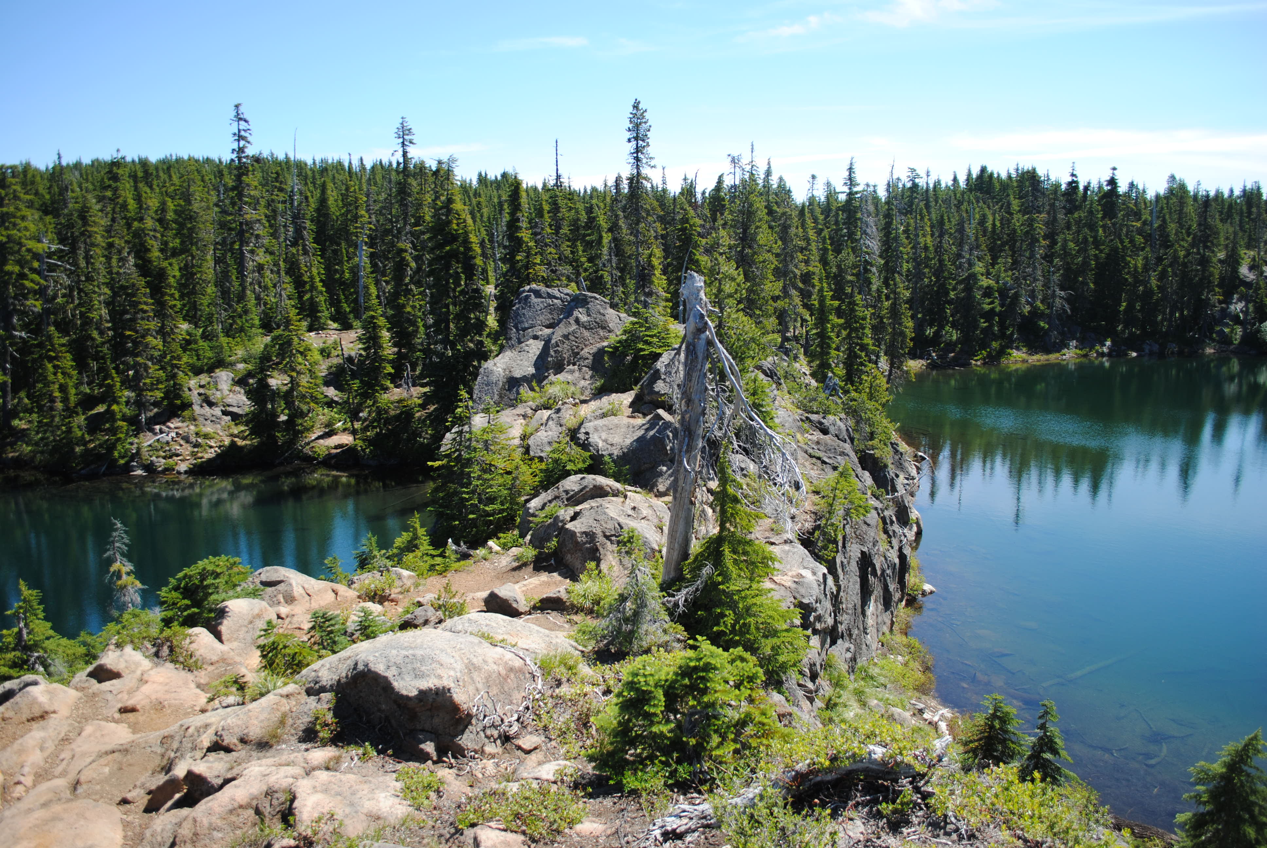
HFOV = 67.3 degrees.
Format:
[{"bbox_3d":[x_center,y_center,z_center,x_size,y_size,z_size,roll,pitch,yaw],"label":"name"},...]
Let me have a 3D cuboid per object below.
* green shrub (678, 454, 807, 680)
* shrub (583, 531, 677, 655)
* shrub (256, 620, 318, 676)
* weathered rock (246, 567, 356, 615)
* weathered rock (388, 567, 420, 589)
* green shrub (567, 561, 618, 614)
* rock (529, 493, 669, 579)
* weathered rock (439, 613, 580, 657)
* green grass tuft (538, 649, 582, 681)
[{"bbox_3d":[1.099,1.430,9.646,1.250,2.200,1.200,0,8,7],"label":"green shrub"},{"bbox_3d":[-0.015,1.652,9.400,0.820,1.200,0.800,0,8,0],"label":"shrub"},{"bbox_3d":[-2.873,1.865,7.900,0.520,0.400,0.470,0,7,0],"label":"shrub"},{"bbox_3d":[-3.896,1.901,11.110,1.120,0.430,0.750,-3,9,-20],"label":"weathered rock"},{"bbox_3d":[-2.558,1.719,10.600,0.332,0.214,0.282,-3,10,-14],"label":"weathered rock"},{"bbox_3d":[-0.458,1.819,10.600,0.570,0.520,0.520,0,7,0],"label":"green shrub"},{"bbox_3d":[-0.481,1.544,13.200,1.900,1.000,1.500,0,8,0],"label":"rock"},{"bbox_3d":[-1.070,1.860,8.300,1.230,0.270,0.800,-2,10,-8],"label":"weathered rock"},{"bbox_3d":[-0.553,1.830,7.200,0.330,0.210,0.280,0,9,-4],"label":"green grass tuft"}]

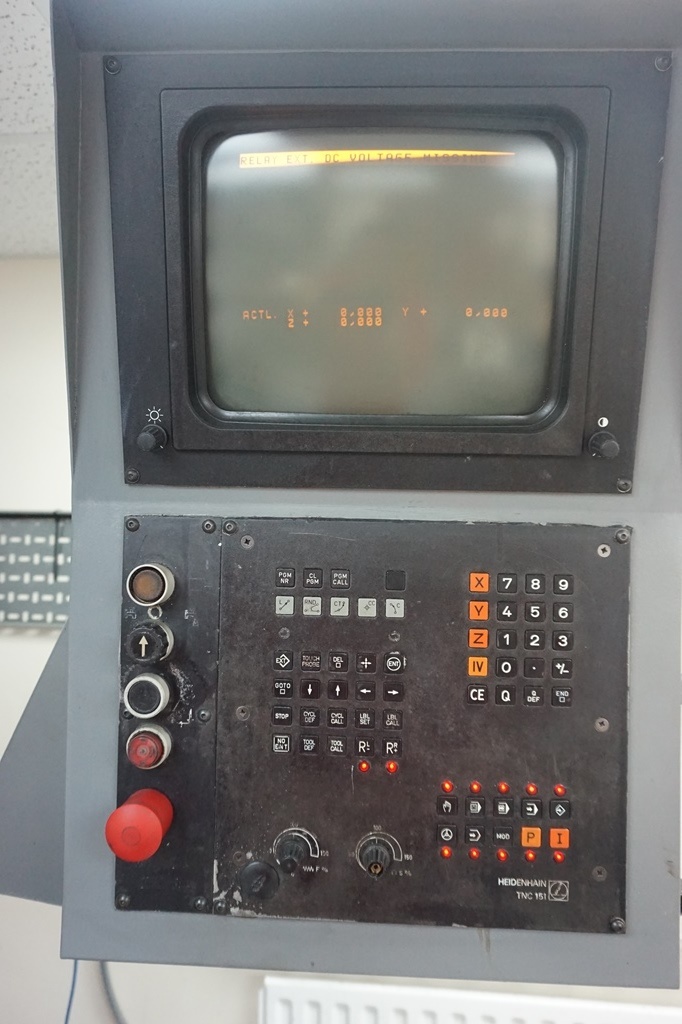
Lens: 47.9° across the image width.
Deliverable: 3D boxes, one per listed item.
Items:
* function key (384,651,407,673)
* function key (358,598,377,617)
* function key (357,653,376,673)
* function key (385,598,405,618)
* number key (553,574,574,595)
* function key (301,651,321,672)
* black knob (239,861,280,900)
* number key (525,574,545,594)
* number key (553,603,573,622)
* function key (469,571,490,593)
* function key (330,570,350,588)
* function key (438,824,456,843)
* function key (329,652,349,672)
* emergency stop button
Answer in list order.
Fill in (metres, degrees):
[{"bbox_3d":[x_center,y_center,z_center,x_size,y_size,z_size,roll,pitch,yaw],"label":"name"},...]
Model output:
[{"bbox_3d":[0.037,0.107,0.539,0.013,0.013,0.005,1,-1,2],"label":"function key"},{"bbox_3d":[0.019,0.067,0.535,0.013,0.013,0.006,1,-1,3],"label":"function key"},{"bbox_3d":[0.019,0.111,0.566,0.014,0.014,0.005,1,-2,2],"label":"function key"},{"bbox_3d":[0.038,0.068,0.540,0.013,0.013,0.005,1,-1,2],"label":"function key"},{"bbox_3d":[0.154,0.050,0.530,0.013,0.013,0.006,1,-1,3],"label":"number key"},{"bbox_3d":[-0.021,0.105,0.537,0.013,0.013,0.006,1,-1,3],"label":"function key"},{"bbox_3d":[-0.057,0.258,0.537,0.026,0.026,0.010,1,-1,2],"label":"black knob"},{"bbox_3d":[0.134,0.050,0.531,0.013,0.013,0.006,1,-1,3],"label":"number key"},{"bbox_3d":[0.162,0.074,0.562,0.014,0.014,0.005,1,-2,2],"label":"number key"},{"bbox_3d":[0.096,0.049,0.529,0.013,0.013,0.004,1,-2,2],"label":"function key"},{"bbox_3d":[0.000,0.047,0.536,0.013,0.013,0.006,1,-1,3],"label":"function key"},{"bbox_3d":[0.074,0.224,0.535,0.013,0.013,0.005,1,-1,2],"label":"function key"},{"bbox_3d":[-0.001,0.104,0.531,0.013,0.013,0.004,1,-2,2],"label":"function key"},{"bbox_3d":[-0.142,0.221,0.543,0.040,0.040,0.043,1,-2,2],"label":"emergency stop button"}]

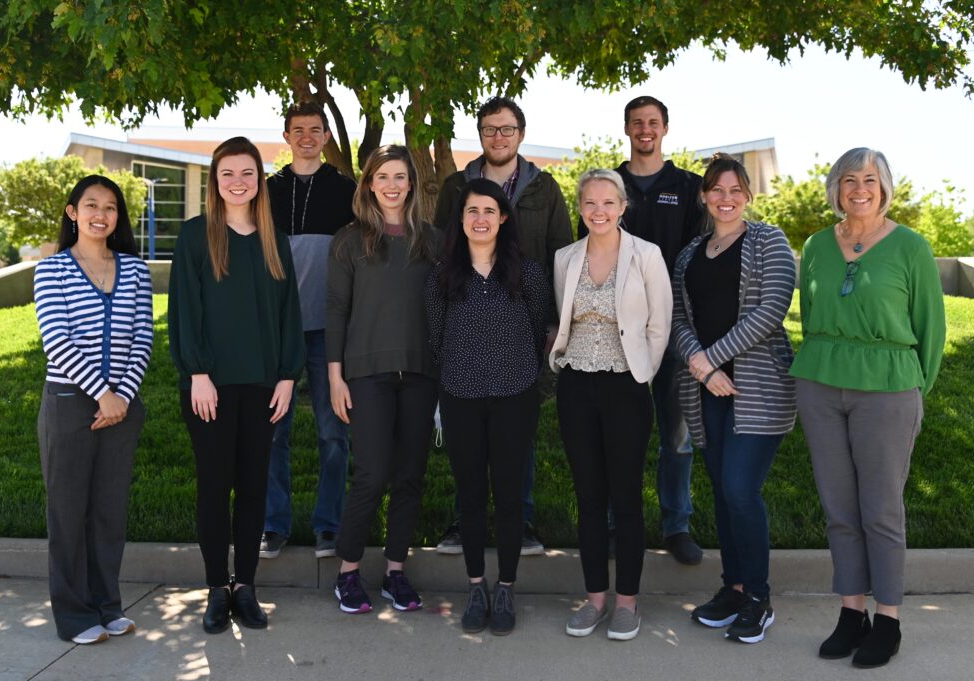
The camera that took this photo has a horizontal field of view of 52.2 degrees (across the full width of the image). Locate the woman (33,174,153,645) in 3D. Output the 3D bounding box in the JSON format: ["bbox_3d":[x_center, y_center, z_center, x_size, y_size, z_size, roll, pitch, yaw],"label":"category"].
[{"bbox_3d":[-1.376,0.246,3.486,0.420,1.610,0.300,-2,5,-30],"label":"woman"}]

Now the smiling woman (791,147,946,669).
[{"bbox_3d":[1.256,0.214,3.275,0.470,1.680,0.340,3,5,34],"label":"smiling woman"}]

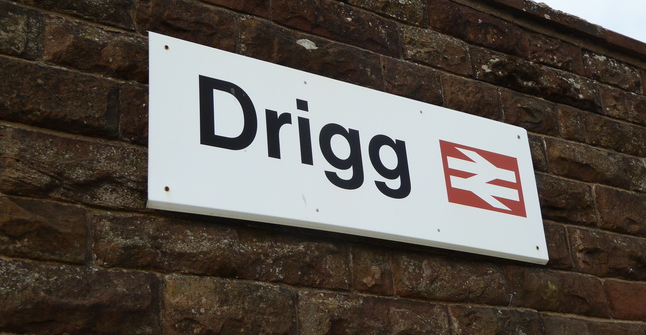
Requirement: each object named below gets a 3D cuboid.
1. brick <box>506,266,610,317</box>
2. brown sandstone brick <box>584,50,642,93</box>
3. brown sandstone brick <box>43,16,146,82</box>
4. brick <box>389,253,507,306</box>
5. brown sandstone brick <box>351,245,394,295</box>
[{"bbox_3d":[0.801,0.460,3.259,0.508,0.143,0.120,11,-26,-33],"label":"brick"},{"bbox_3d":[1.144,-0.369,3.791,0.350,0.132,0.150,11,-27,-33],"label":"brown sandstone brick"},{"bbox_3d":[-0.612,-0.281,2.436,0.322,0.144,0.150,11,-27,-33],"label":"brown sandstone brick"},{"bbox_3d":[0.363,0.366,2.862,0.482,0.154,0.150,11,-27,-33],"label":"brick"},{"bbox_3d":[0.095,0.317,2.684,0.144,0.142,0.150,11,-27,-33],"label":"brown sandstone brick"}]

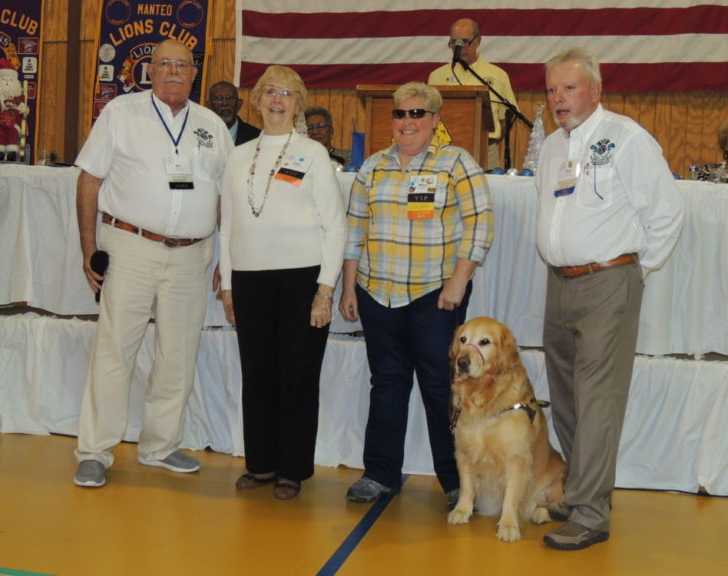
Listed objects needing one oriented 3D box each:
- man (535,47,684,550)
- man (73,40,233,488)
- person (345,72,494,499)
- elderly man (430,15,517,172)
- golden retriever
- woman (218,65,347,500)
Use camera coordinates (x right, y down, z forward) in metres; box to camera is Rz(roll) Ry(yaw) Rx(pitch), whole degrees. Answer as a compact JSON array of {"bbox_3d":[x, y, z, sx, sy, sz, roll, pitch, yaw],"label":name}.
[{"bbox_3d":[0.848,0.019,3.388,0.540,1.700,0.480,5,5,42],"label":"man"},{"bbox_3d":[-0.903,-0.116,3.976,0.630,1.770,0.460,1,4,-24],"label":"man"},{"bbox_3d":[0.216,0.012,3.777,0.580,1.620,0.400,3,4,17],"label":"person"},{"bbox_3d":[0.625,-0.716,5.600,0.550,1.740,0.450,3,4,12],"label":"elderly man"},{"bbox_3d":[0.570,0.488,3.505,0.360,0.730,0.620,5,5,42],"label":"golden retriever"},{"bbox_3d":[-0.334,-0.036,3.835,0.490,1.670,0.360,3,4,10],"label":"woman"}]

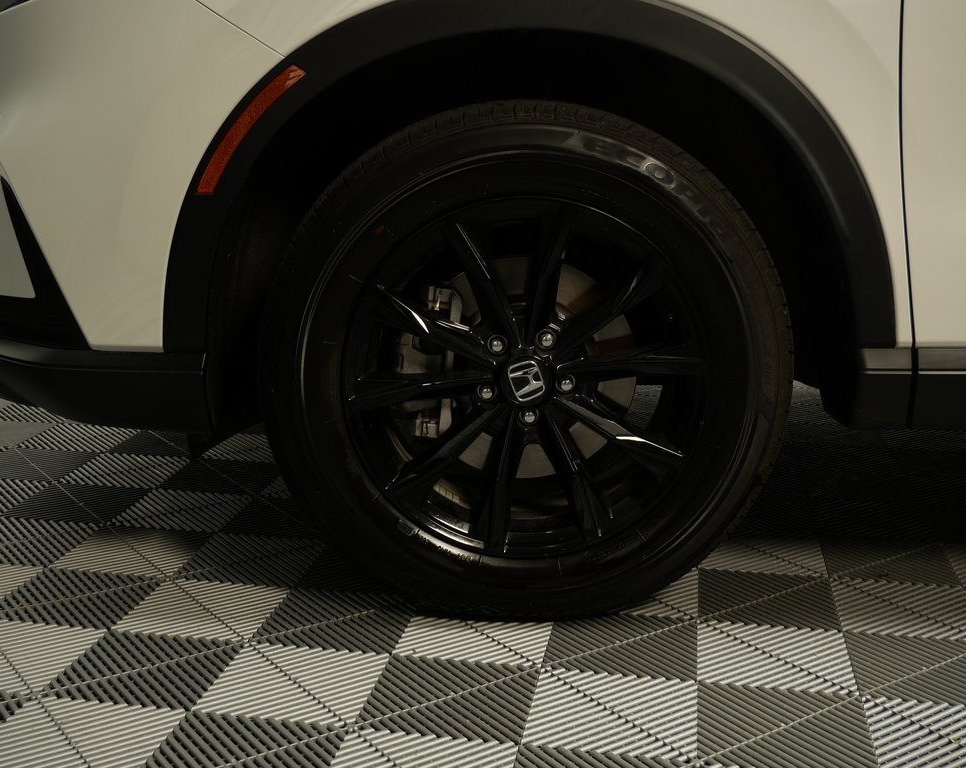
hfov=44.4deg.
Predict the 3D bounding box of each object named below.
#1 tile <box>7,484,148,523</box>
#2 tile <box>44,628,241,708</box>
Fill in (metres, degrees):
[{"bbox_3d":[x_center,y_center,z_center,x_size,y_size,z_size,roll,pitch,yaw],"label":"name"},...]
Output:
[{"bbox_3d":[-0.738,0.227,2.169,0.201,0.020,0.199,3,13,9],"label":"tile"},{"bbox_3d":[-0.437,0.378,1.538,0.201,0.020,0.199,3,13,9],"label":"tile"}]

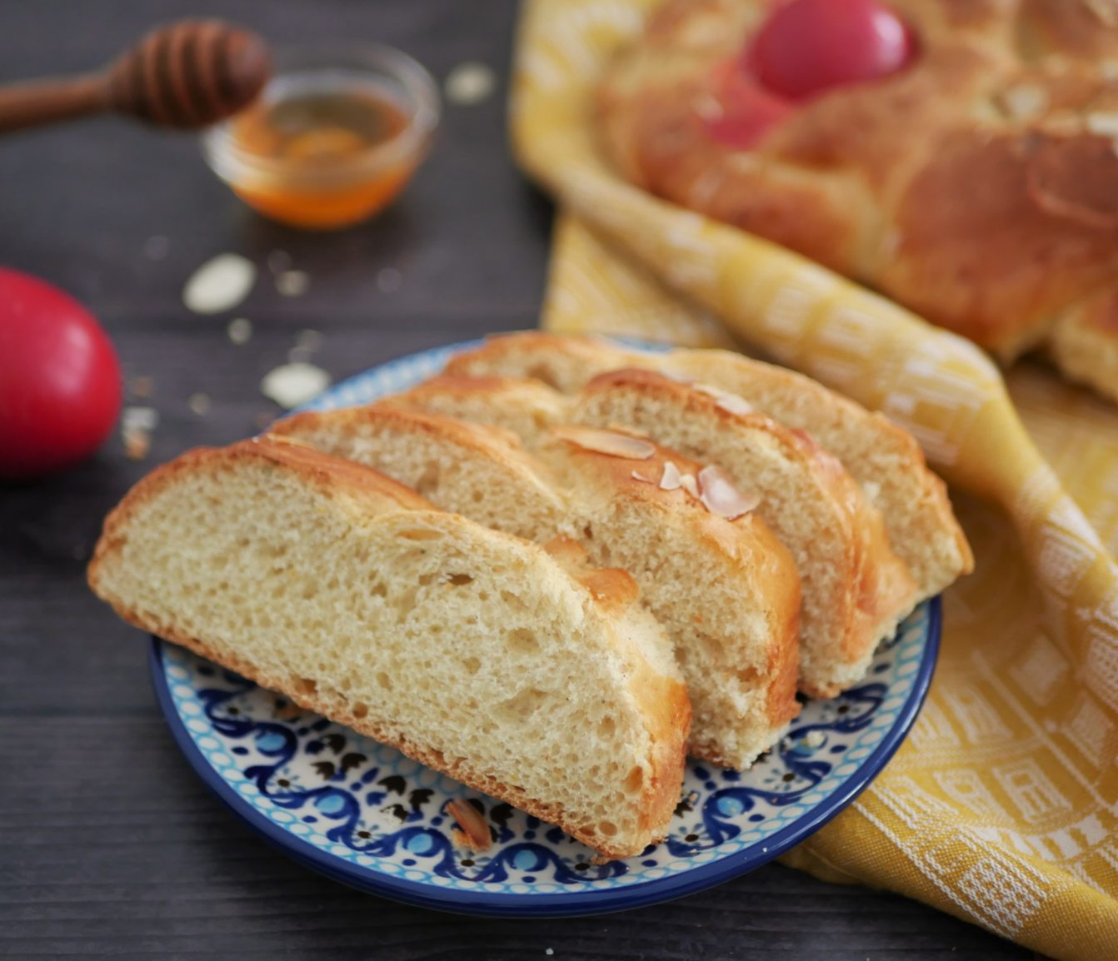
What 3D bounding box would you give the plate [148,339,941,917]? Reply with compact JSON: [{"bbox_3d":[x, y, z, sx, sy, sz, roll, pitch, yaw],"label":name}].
[{"bbox_3d":[-0.003,0.027,0.377,0.157,0.020,0.157,0,44,0],"label":"plate"}]

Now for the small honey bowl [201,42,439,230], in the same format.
[{"bbox_3d":[-0.062,-0.086,0.489,0.062,0.027,0.062,0,44,0],"label":"small honey bowl"}]

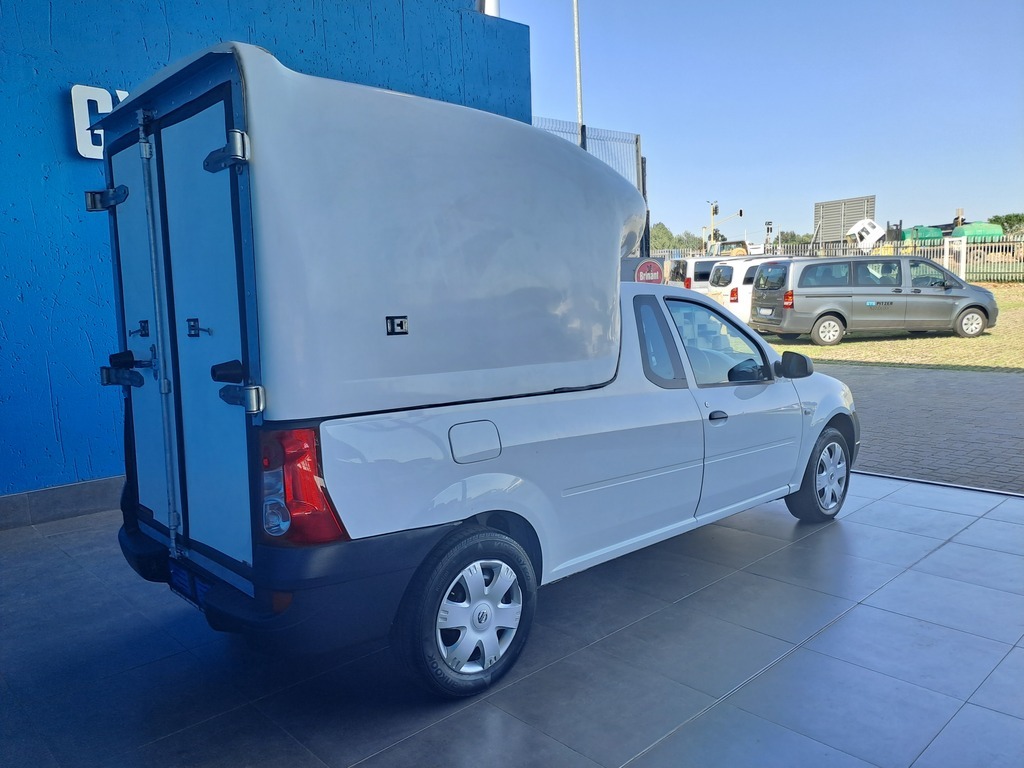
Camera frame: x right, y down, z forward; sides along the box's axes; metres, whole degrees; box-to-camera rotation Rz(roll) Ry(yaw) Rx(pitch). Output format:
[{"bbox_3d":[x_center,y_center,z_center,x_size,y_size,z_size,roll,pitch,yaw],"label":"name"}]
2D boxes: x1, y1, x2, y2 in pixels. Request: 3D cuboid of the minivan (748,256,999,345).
[{"bbox_3d":[8.179,-1.921,16.696,5.140,1.910,1.950,-2,6,-4],"label":"minivan"}]

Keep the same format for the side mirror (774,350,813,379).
[{"bbox_3d":[1.562,-0.108,4.072,0.115,0.150,0.205,-7,9,-43],"label":"side mirror"}]

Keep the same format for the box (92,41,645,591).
[{"bbox_3d":[-0.460,-0.305,3.395,2.170,1.690,1.430,-7,9,-43],"label":"box"}]

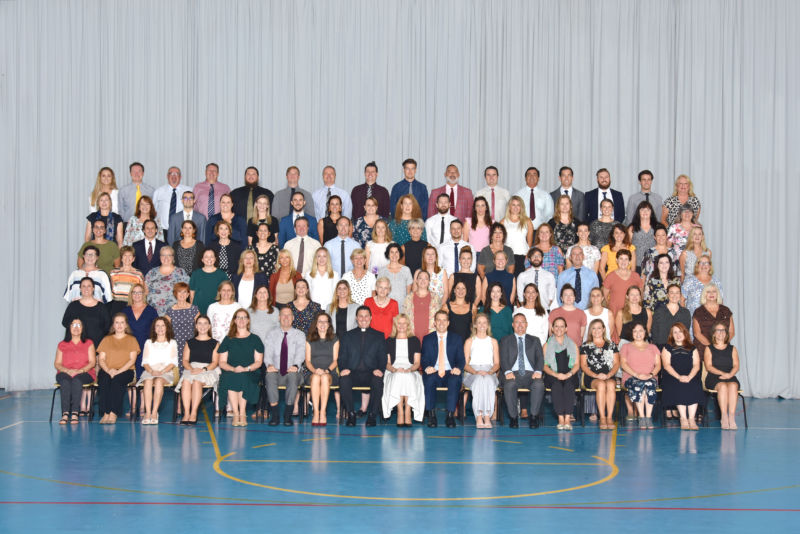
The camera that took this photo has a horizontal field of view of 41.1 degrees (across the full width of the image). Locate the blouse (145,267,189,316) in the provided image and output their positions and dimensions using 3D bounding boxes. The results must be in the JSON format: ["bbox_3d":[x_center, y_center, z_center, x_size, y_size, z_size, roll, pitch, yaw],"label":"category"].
[{"bbox_3d":[-2.950,0.335,13.540,0.570,0.670,0.340,1,-2,-7],"label":"blouse"}]

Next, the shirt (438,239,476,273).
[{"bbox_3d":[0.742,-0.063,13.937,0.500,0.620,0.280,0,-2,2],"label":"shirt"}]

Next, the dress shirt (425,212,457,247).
[{"bbox_3d":[0.580,-0.394,14.290,0.470,0.660,0.280,1,-2,1],"label":"dress shirt"}]

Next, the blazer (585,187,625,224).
[{"bbox_3d":[2.782,-0.694,14.488,0.550,0.760,0.320,0,-2,4],"label":"blazer"}]

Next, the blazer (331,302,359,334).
[{"bbox_3d":[-0.680,0.738,13.241,0.450,0.620,0.270,1,-2,-2],"label":"blazer"}]

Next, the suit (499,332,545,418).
[{"bbox_3d":[1.435,1.265,12.550,0.520,0.965,0.680,0,-2,3],"label":"suit"}]

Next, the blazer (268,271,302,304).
[{"bbox_3d":[-1.473,0.358,13.690,0.470,0.640,0.290,1,-2,-2],"label":"blazer"}]

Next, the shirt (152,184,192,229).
[{"bbox_3d":[-3.088,-0.796,14.490,0.550,0.650,0.310,1,-2,-5],"label":"shirt"}]

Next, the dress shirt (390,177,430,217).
[{"bbox_3d":[0.126,-0.877,14.541,0.530,0.660,0.280,1,-2,0],"label":"dress shirt"}]

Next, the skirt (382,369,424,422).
[{"bbox_3d":[0.041,1.505,12.553,0.500,0.570,0.560,1,-2,0],"label":"skirt"}]

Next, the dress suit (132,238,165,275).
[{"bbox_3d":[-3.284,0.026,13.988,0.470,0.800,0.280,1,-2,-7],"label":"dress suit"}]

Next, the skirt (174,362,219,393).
[{"bbox_3d":[-2.383,1.311,12.620,0.540,0.340,0.500,1,-2,1],"label":"skirt"}]

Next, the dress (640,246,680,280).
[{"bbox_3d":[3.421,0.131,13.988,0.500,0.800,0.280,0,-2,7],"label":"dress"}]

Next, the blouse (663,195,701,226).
[{"bbox_3d":[3.843,-0.669,14.490,0.490,0.620,0.290,0,-2,6],"label":"blouse"}]

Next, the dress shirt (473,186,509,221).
[{"bbox_3d":[1.263,-0.772,14.590,0.490,0.660,0.280,0,-2,2],"label":"dress shirt"}]

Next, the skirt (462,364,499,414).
[{"bbox_3d":[0.954,1.432,12.465,0.430,0.560,0.540,0,-2,2],"label":"skirt"}]

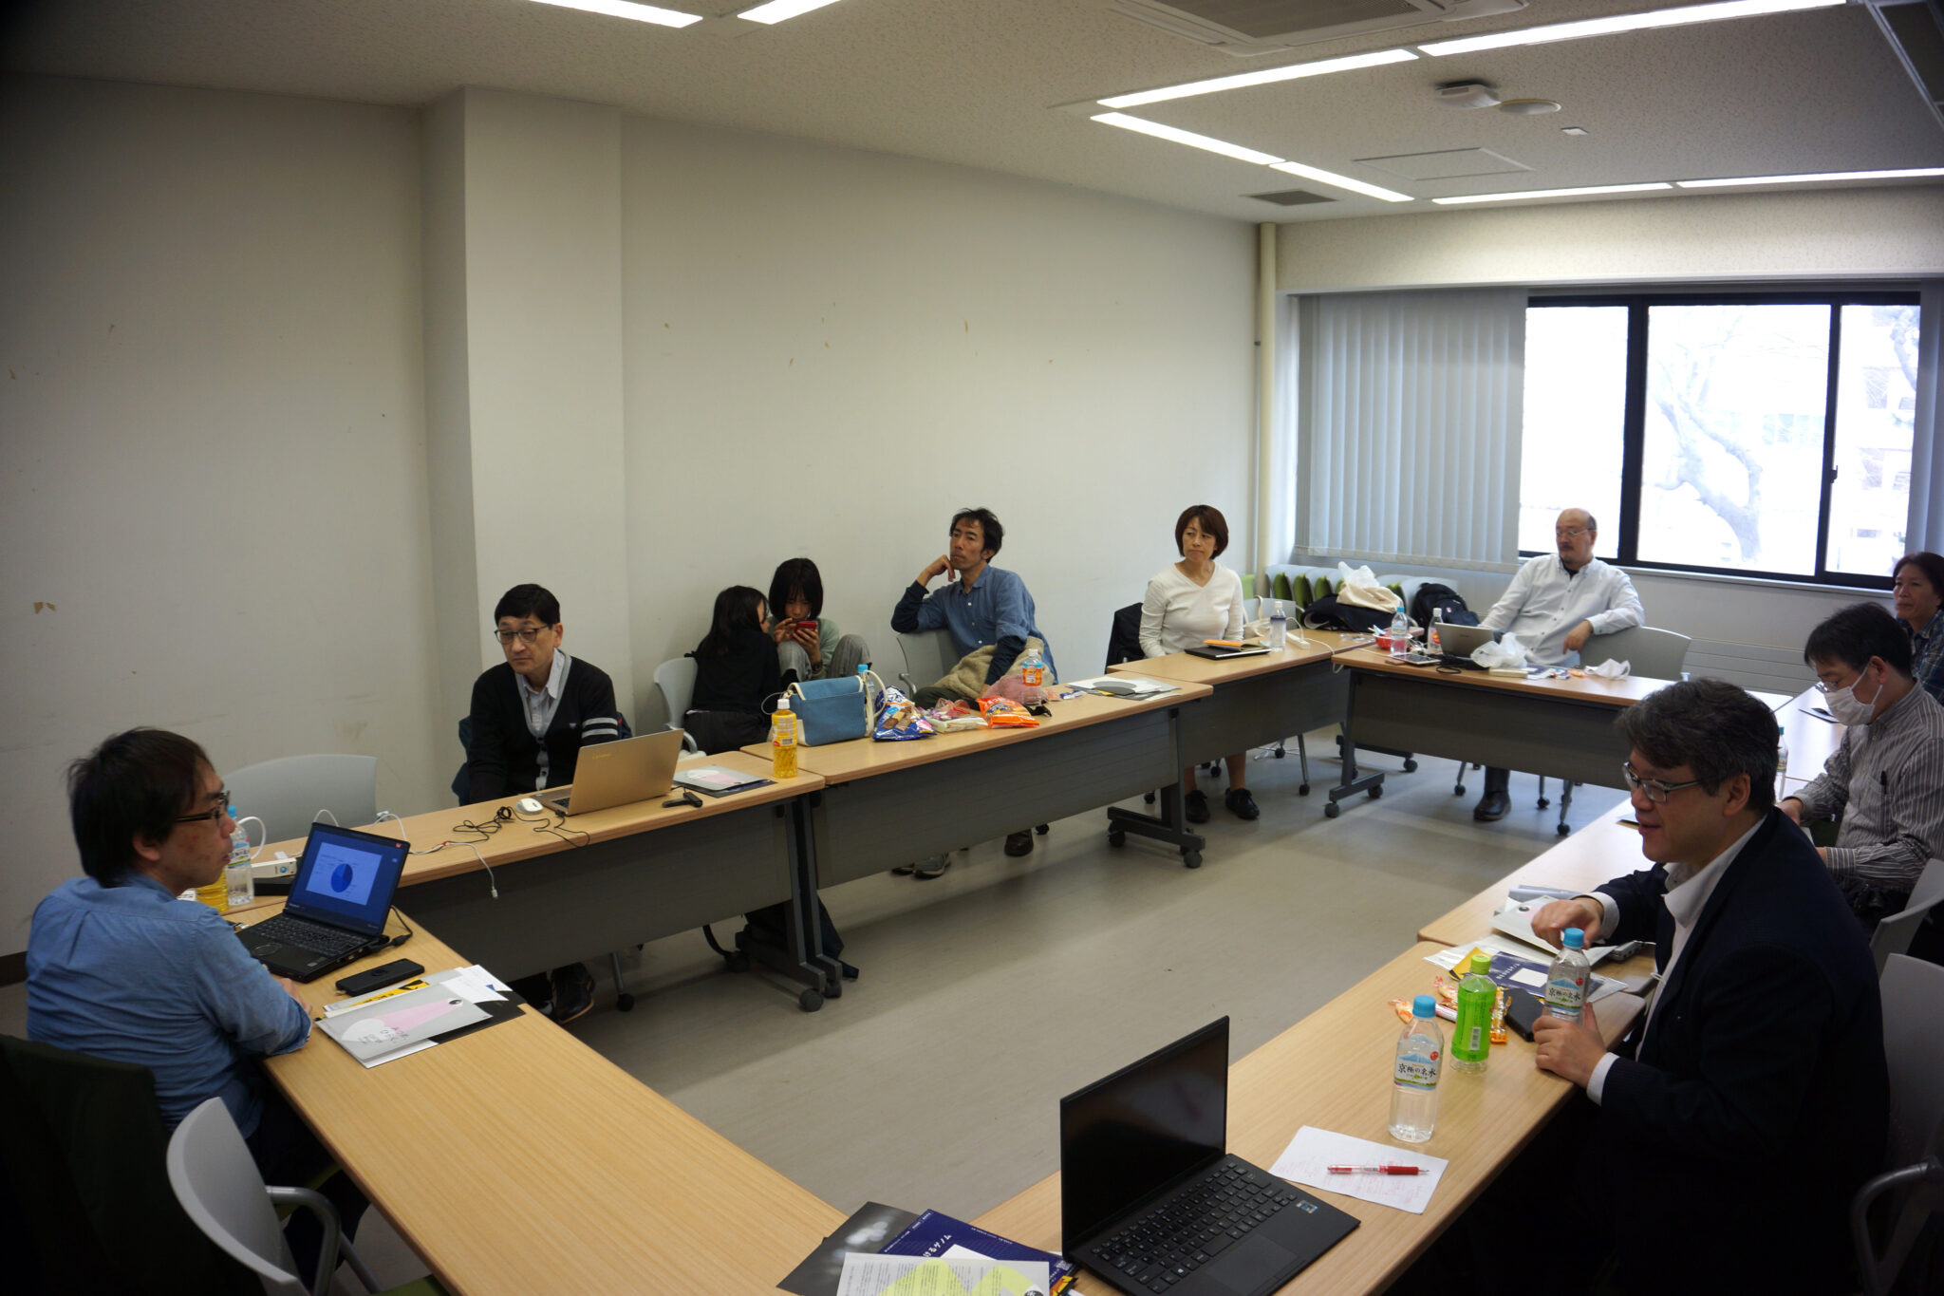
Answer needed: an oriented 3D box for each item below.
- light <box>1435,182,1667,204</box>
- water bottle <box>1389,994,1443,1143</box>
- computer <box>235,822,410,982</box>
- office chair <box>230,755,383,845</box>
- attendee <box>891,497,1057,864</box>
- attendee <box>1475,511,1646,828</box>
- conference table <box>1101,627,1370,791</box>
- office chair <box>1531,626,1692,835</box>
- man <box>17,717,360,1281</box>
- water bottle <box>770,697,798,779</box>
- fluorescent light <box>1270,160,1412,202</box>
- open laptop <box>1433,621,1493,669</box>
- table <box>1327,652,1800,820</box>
[{"bbox_3d":[2.628,-2.093,5.925,0.140,0.050,1.230,-9,13,-43],"label":"light"},{"bbox_3d":[0.601,0.567,1.750,0.066,0.207,0.066,10,13,44],"label":"water bottle"},{"bbox_3d":[-1.229,0.469,2.411,0.285,0.190,0.300,4,10,21],"label":"computer"},{"bbox_3d":[-1.597,0.728,3.168,0.560,0.810,0.570,10,14,44],"label":"office chair"},{"bbox_3d":[-0.010,0.119,5.250,0.630,1.300,0.820,2,10,7],"label":"attendee"},{"bbox_3d":[2.564,0.062,5.679,0.680,1.300,0.860,7,12,34],"label":"attendee"},{"bbox_3d":[1.340,0.337,5.749,1.800,0.700,0.450,-10,15,-43],"label":"conference table"},{"bbox_3d":[2.764,0.350,5.594,0.560,0.820,0.580,4,10,19],"label":"office chair"},{"bbox_3d":[-1.234,0.687,2.090,0.520,1.230,0.750,2,10,10],"label":"man"},{"bbox_3d":[-0.524,0.255,3.620,0.070,0.216,0.070,0,10,0],"label":"water bottle"},{"bbox_3d":[1.648,-2.066,5.708,0.120,0.060,1.200,11,15,43],"label":"fluorescent light"},{"bbox_3d":[2.069,-0.020,5.412,0.260,0.165,0.260,7,12,34],"label":"open laptop"},{"bbox_3d":[2.345,0.459,5.269,1.800,0.700,0.450,9,14,39],"label":"table"}]

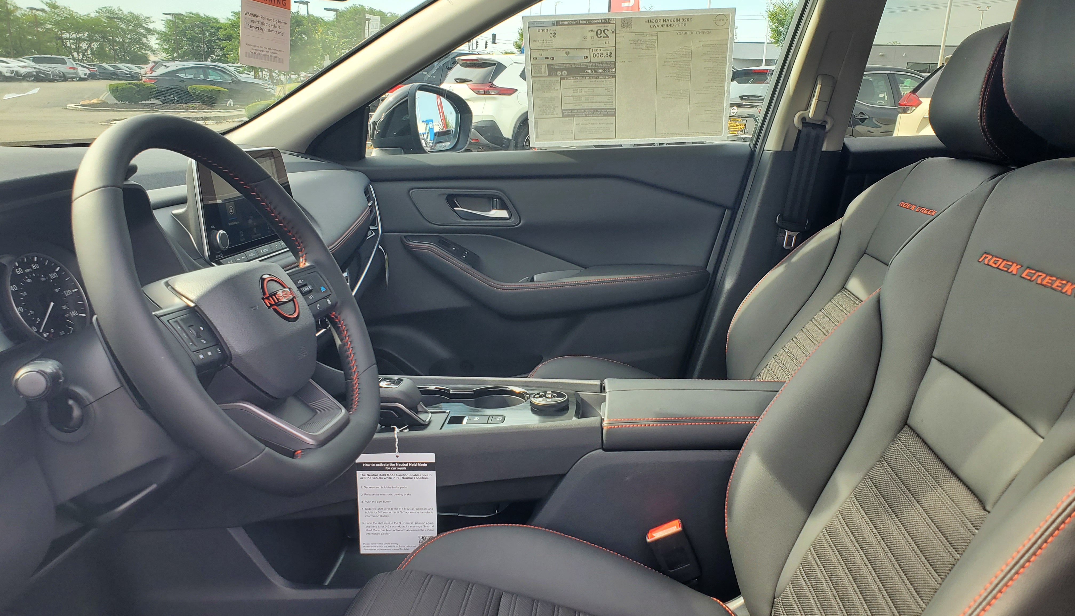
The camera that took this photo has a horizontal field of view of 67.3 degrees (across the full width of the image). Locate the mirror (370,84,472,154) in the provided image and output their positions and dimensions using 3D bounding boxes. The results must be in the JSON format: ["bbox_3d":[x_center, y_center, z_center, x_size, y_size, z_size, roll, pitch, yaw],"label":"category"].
[{"bbox_3d":[-0.283,-0.473,2.006,0.150,0.175,0.240,10,15,30],"label":"mirror"}]

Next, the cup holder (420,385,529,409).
[{"bbox_3d":[-0.100,0.153,1.151,0.180,0.070,0.098,3,13,6],"label":"cup holder"}]

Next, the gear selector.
[{"bbox_3d":[-0.185,0.119,1.076,0.110,0.065,0.065,3,13,6],"label":"gear selector"}]

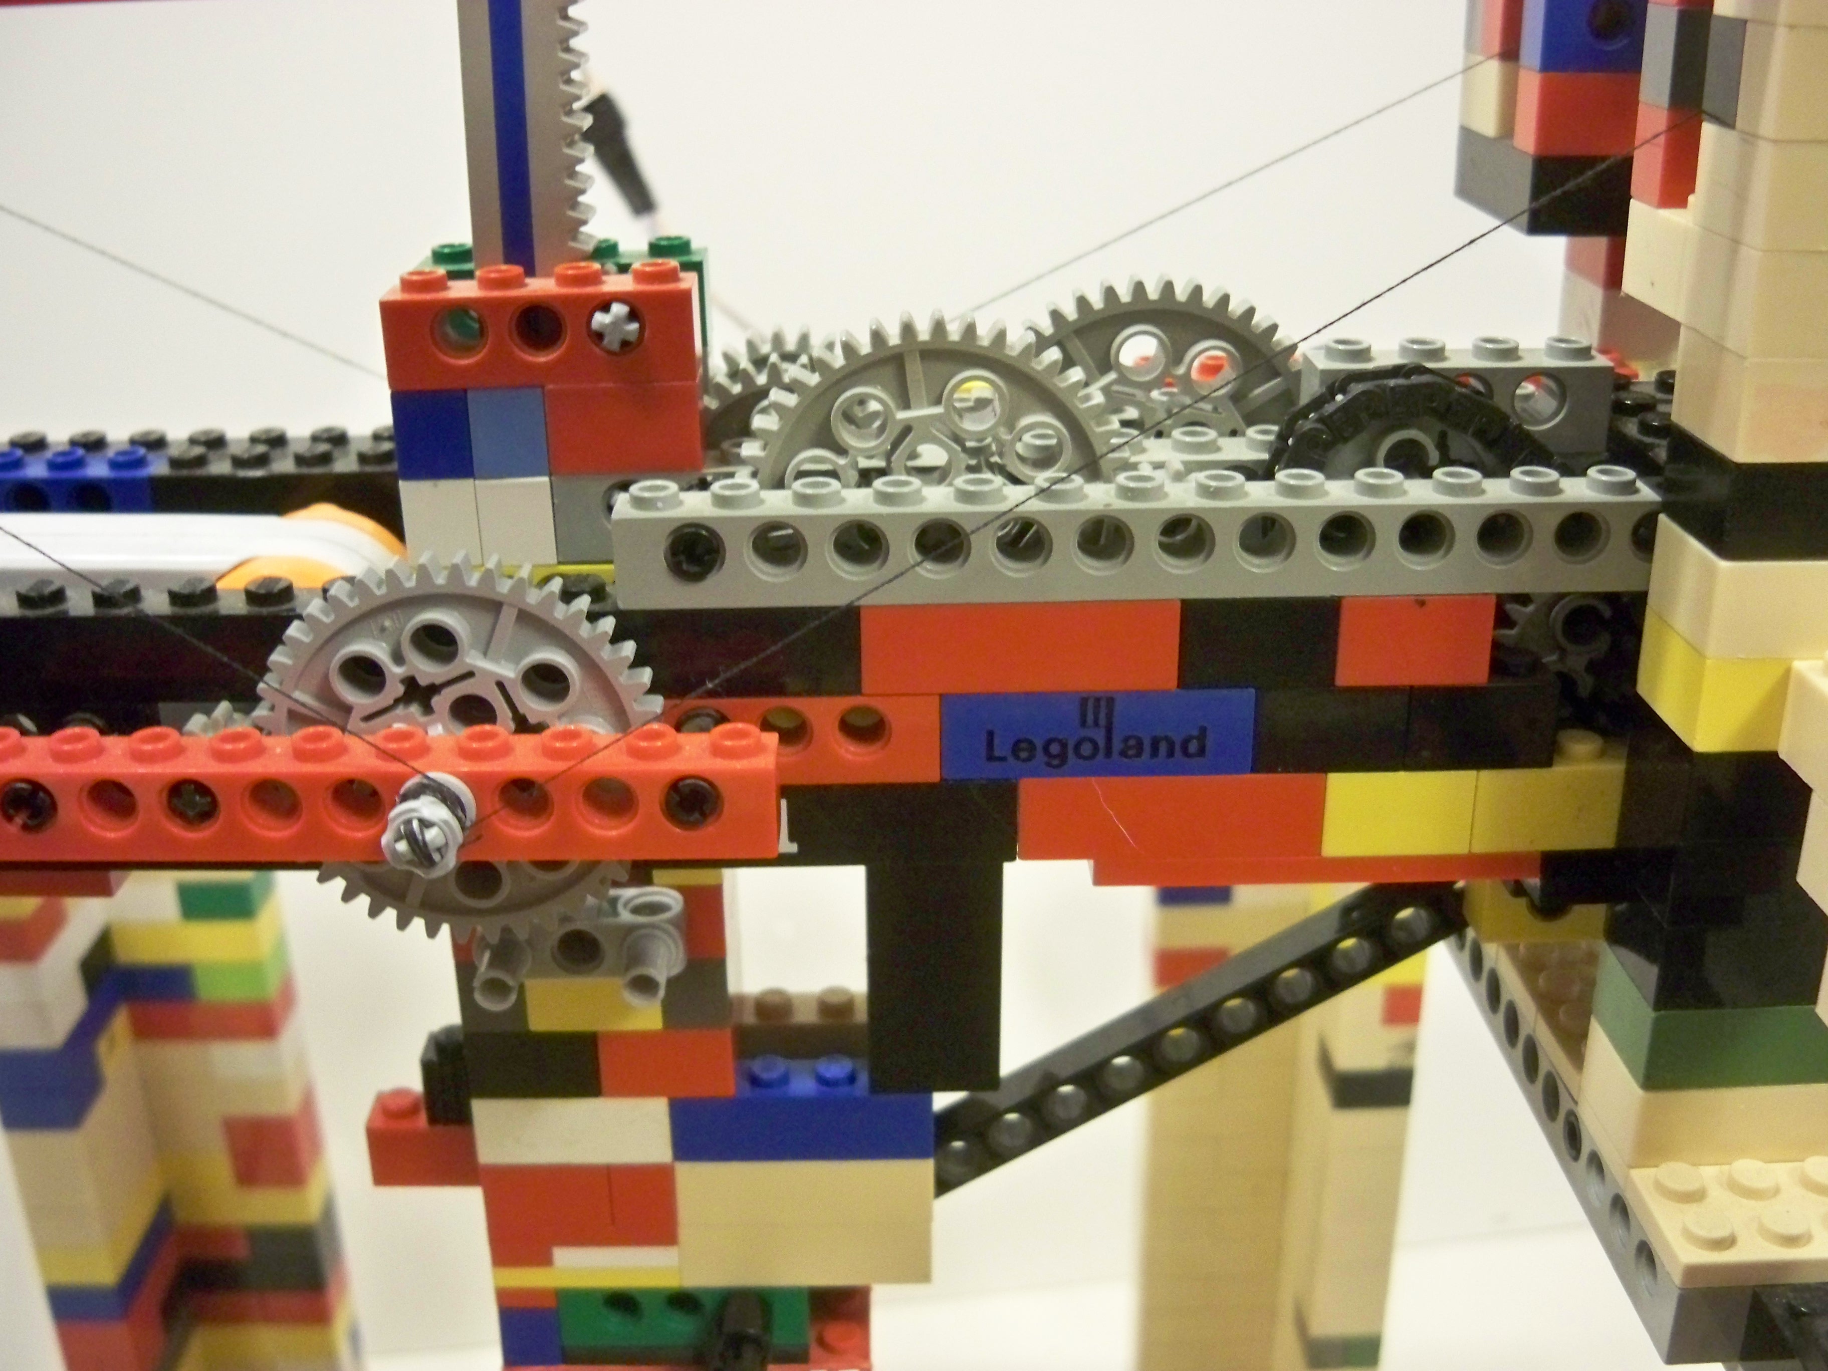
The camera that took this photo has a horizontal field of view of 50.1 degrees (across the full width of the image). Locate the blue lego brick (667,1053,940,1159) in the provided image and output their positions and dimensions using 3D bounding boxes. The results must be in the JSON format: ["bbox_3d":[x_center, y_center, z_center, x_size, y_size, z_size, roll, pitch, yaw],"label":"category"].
[{"bbox_3d":[-0.014,0.052,0.242,0.032,0.011,0.008,-1,22,-1],"label":"blue lego brick"}]

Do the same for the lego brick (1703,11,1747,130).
[{"bbox_3d":[0.081,-0.056,0.179,0.014,0.010,0.008,-1,22,-1],"label":"lego brick"}]

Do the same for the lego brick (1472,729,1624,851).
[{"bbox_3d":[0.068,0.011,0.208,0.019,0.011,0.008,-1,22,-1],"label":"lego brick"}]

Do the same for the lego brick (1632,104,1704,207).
[{"bbox_3d":[0.081,-0.053,0.196,0.016,0.010,0.008,-1,22,-1],"label":"lego brick"}]

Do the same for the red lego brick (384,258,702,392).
[{"bbox_3d":[-0.038,-0.037,0.203,0.032,0.011,0.008,-1,22,-1],"label":"red lego brick"}]

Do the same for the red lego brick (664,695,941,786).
[{"bbox_3d":[-0.013,0.003,0.203,0.032,0.011,0.008,-1,22,-1],"label":"red lego brick"}]

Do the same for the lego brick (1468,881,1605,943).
[{"bbox_3d":[0.078,0.025,0.244,0.016,0.011,0.008,-1,22,-1],"label":"lego brick"}]

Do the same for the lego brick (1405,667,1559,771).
[{"bbox_3d":[0.059,0.002,0.204,0.016,0.011,0.008,-1,22,-1],"label":"lego brick"}]

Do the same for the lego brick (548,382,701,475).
[{"bbox_3d":[-0.030,-0.028,0.206,0.016,0.010,0.008,-1,22,-1],"label":"lego brick"}]

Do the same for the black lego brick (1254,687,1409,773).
[{"bbox_3d":[0.043,0.003,0.204,0.016,0.010,0.008,-1,22,-1],"label":"black lego brick"}]

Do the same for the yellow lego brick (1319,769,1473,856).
[{"bbox_3d":[0.051,0.011,0.208,0.016,0.011,0.008,-1,22,-1],"label":"yellow lego brick"}]

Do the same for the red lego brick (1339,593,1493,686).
[{"bbox_3d":[0.051,-0.007,0.201,0.016,0.011,0.008,-1,22,-1],"label":"red lego brick"}]

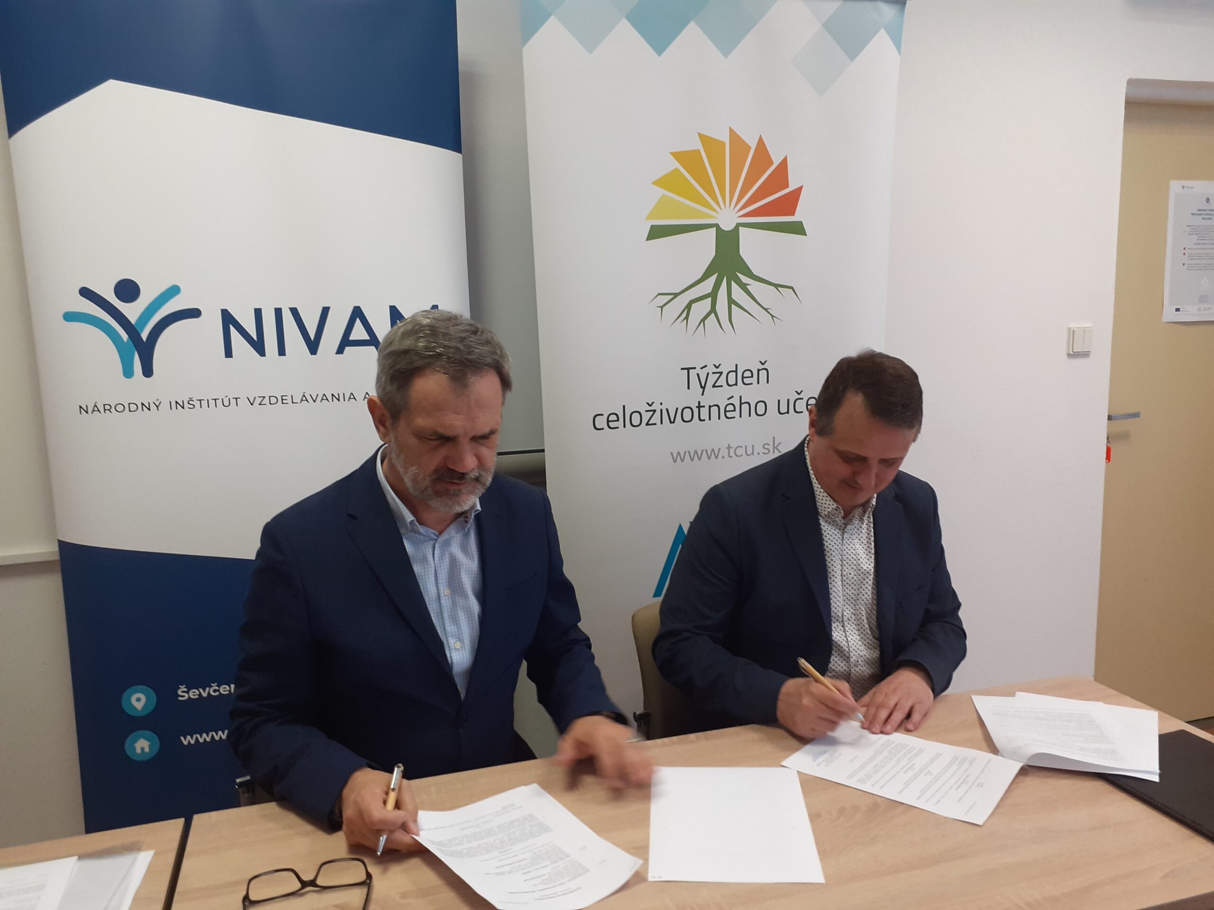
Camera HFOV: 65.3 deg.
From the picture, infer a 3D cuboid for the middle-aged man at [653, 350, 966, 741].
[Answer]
[{"bbox_3d":[0.356,0.484,1.747,0.560,1.345,0.660,-4,8,-16],"label":"middle-aged man"}]

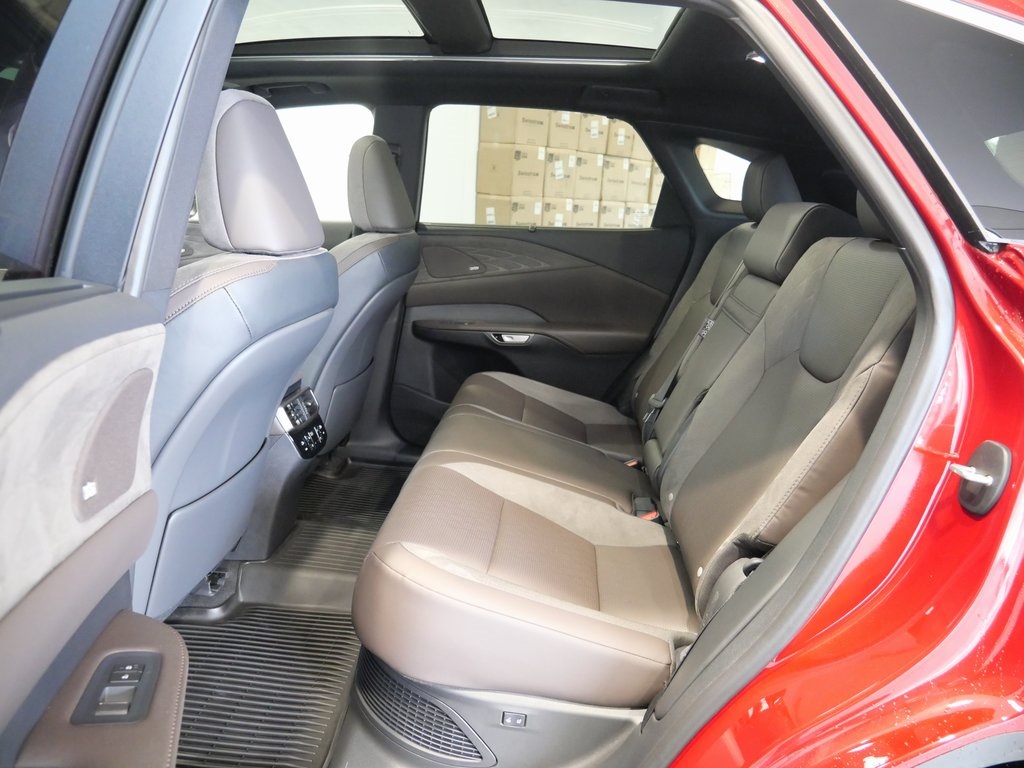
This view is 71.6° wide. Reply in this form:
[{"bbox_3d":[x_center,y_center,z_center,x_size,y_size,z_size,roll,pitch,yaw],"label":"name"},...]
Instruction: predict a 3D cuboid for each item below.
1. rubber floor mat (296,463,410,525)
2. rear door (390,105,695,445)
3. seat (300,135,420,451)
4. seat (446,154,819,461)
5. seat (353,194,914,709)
[{"bbox_3d":[-0.451,0.299,2.121,0.490,0.040,0.460,3,15,4],"label":"rubber floor mat"},{"bbox_3d":[0.080,-0.273,2.254,0.990,1.115,0.260,3,15,4],"label":"rear door"},{"bbox_3d":[-0.680,-0.188,1.976,0.860,0.975,0.550,3,15,4],"label":"seat"},{"bbox_3d":[0.290,-0.188,1.918,0.920,0.835,0.520,3,15,4],"label":"seat"},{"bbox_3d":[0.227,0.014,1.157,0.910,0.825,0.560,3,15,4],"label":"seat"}]

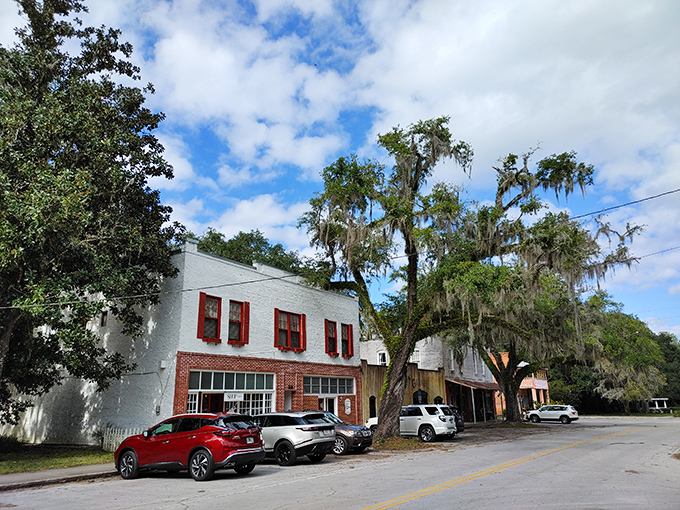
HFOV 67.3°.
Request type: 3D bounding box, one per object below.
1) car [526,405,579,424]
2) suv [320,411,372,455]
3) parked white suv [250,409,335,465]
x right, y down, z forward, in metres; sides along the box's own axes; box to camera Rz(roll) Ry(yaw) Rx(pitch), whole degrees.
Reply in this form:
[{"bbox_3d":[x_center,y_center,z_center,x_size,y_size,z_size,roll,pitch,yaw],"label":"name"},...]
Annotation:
[{"bbox_3d":[20.936,15.671,50.314,4.880,1.740,1.940,-11,-18,31],"label":"car"},{"bbox_3d":[-0.690,7.680,22.300,4.650,1.670,1.900,-12,-19,33],"label":"suv"},{"bbox_3d":[-2.360,6.540,18.400,4.800,1.670,1.970,-12,-19,33],"label":"parked white suv"}]

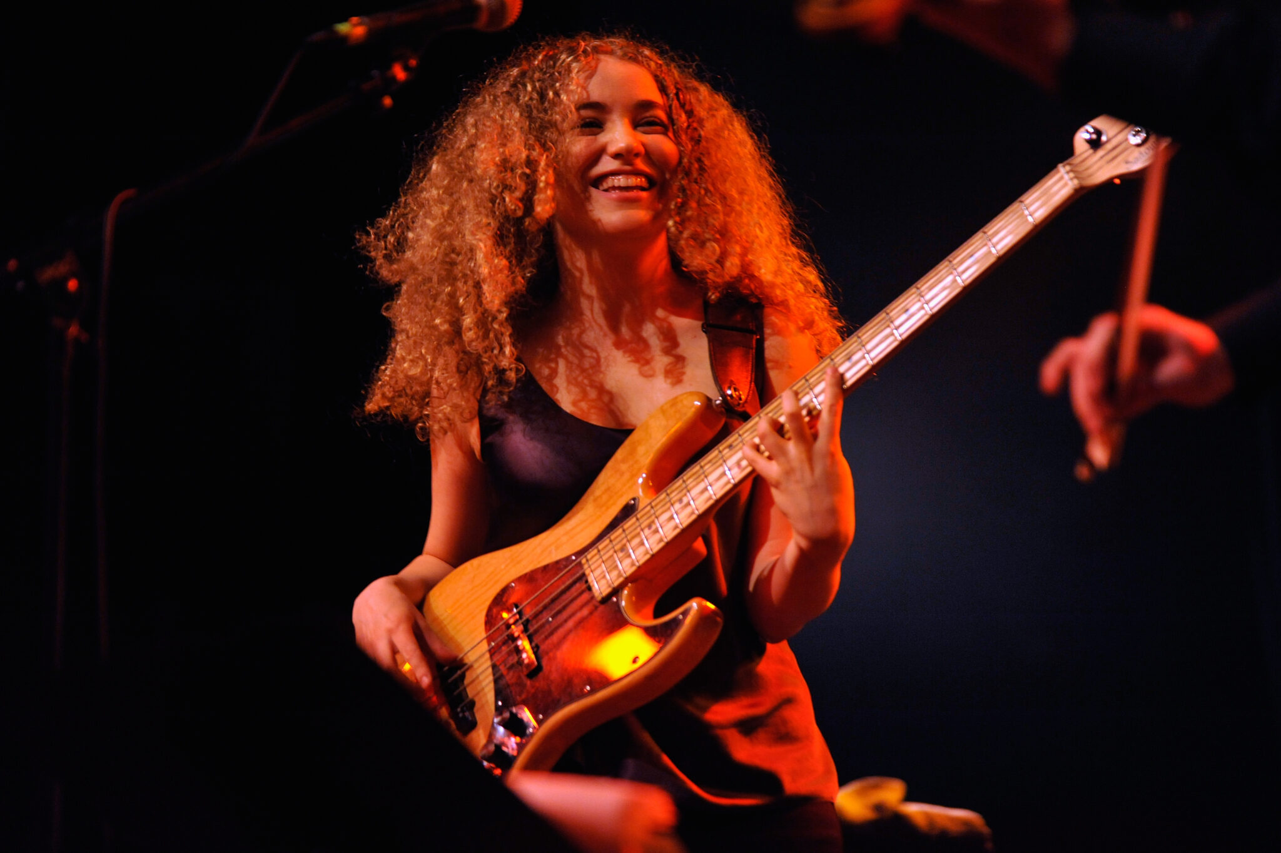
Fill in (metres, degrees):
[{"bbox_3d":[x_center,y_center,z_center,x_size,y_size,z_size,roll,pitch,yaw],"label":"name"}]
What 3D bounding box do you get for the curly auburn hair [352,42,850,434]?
[{"bbox_3d":[-0.038,-0.196,4.090,0.470,0.400,0.330,1,-8,-9],"label":"curly auburn hair"}]

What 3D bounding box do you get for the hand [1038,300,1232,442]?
[{"bbox_3d":[0.380,-0.041,3.050,0.150,0.105,0.095,2,-8,-11],"label":"hand"}]

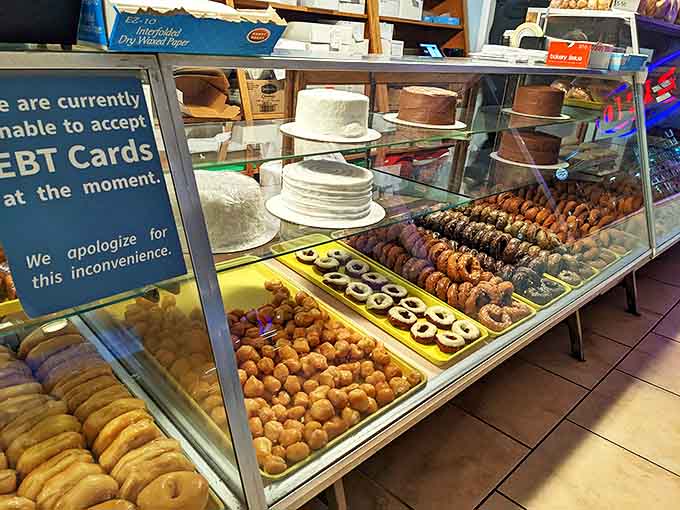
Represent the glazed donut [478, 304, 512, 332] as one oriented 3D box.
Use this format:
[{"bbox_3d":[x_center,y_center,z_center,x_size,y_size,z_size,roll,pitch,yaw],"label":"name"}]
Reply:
[{"bbox_3d":[0.418,0.170,1.425,0.089,0.030,0.089,-17,44,-42],"label":"glazed donut"}]

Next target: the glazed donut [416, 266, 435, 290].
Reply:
[{"bbox_3d":[0.260,0.070,1.606,0.080,0.080,0.035,-17,25,-42],"label":"glazed donut"}]

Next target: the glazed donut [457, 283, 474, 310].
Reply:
[{"bbox_3d":[0.364,0.121,1.534,0.082,0.082,0.035,-17,25,-42],"label":"glazed donut"}]

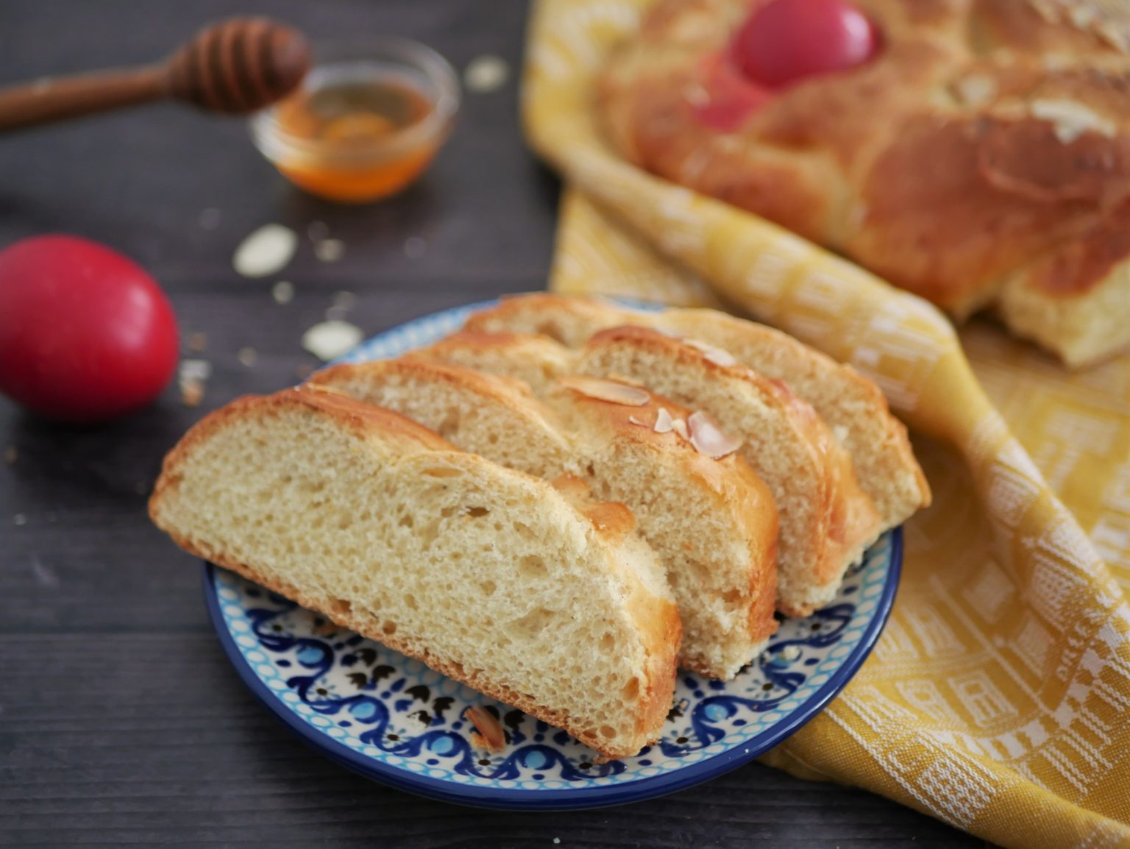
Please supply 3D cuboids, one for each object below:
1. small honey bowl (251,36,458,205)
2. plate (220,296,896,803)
[{"bbox_3d":[-0.062,-0.086,0.489,0.062,0.027,0.062,0,44,0],"label":"small honey bowl"},{"bbox_3d":[-0.003,0.027,0.377,0.157,0.020,0.157,0,44,0],"label":"plate"}]

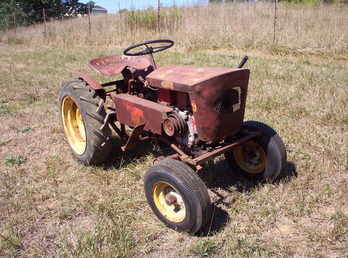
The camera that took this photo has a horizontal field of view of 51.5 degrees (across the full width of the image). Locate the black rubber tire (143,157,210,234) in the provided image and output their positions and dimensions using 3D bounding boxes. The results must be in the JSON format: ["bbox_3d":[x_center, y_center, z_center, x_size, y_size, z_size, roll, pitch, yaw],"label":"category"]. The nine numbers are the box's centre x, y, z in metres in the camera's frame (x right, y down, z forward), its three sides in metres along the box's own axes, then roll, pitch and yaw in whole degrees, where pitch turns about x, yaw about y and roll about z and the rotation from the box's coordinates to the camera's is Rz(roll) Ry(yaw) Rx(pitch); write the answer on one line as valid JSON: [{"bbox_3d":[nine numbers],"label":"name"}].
[{"bbox_3d":[0.009,0.361,1.894,0.413,0.413,0.118,13,29,41],"label":"black rubber tire"}]

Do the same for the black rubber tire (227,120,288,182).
[{"bbox_3d":[0.507,0.153,2.259,0.120,0.413,0.413,-19,24,-40],"label":"black rubber tire"}]

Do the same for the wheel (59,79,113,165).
[{"bbox_3d":[-0.712,-0.039,2.813,0.178,0.695,0.695,-16,22,-33],"label":"wheel"}]

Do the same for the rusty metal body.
[{"bbox_3d":[-0.137,-0.202,2.464,0.600,0.640,1.450,-16,22,-33],"label":"rusty metal body"}]

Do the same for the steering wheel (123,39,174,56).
[{"bbox_3d":[-0.159,-0.527,2.360,0.340,0.050,0.340,-13,0,0],"label":"steering wheel"}]

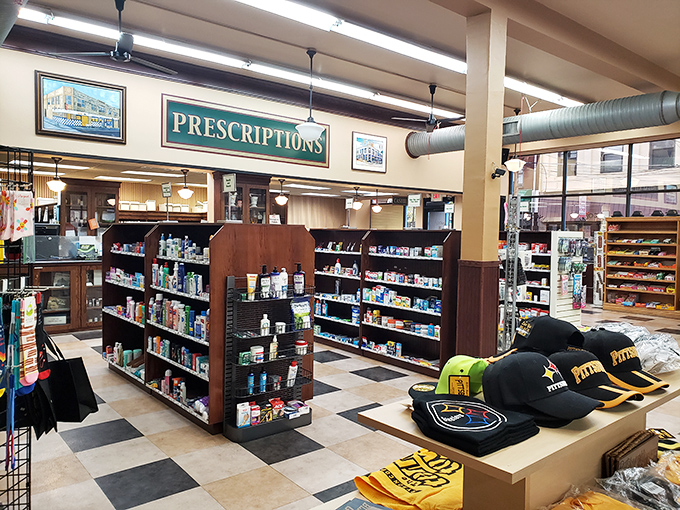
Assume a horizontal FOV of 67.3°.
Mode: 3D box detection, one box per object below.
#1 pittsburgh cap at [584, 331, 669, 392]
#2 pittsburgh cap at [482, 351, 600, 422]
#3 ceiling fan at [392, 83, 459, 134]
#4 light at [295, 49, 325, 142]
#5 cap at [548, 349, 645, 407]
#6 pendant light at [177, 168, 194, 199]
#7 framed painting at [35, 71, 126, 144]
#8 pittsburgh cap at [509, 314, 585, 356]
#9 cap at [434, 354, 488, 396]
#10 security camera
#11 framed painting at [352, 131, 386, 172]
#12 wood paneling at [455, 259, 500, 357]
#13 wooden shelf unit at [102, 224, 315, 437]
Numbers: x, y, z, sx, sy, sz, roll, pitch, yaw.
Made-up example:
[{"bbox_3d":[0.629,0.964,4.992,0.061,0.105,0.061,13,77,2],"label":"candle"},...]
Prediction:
[{"bbox_3d":[0.911,0.337,1.662,0.265,0.150,0.175,3,3,39],"label":"pittsburgh cap"},{"bbox_3d":[0.474,0.294,1.212,0.265,0.130,0.180,3,3,34],"label":"pittsburgh cap"},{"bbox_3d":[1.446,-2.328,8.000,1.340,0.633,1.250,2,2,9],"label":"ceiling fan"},{"bbox_3d":[-0.376,-2.035,6.542,0.385,1.178,0.385,1,2,0],"label":"light"},{"bbox_3d":[0.680,0.332,1.410,0.265,0.130,0.180,3,3,36],"label":"cap"},{"bbox_3d":[-2.486,-1.139,8.250,0.265,0.485,0.265,-1,3,-40],"label":"pendant light"},{"bbox_3d":[-3.312,-1.879,6.603,1.074,0.781,0.050,-1,3,-40],"label":"framed painting"},{"bbox_3d":[0.636,0.256,1.643,0.175,0.125,0.250,-1,3,-40],"label":"pittsburgh cap"},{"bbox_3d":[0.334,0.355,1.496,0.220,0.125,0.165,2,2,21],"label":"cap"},{"bbox_3d":[1.593,-0.825,5.138,0.150,0.100,0.080,2,2,25],"label":"security camera"},{"bbox_3d":[0.597,-1.969,9.901,0.913,0.721,0.035,-1,3,-40],"label":"framed painting"},{"bbox_3d":[1.453,0.666,5.394,0.310,1.220,0.310,-1,3,-40],"label":"wood paneling"},{"bbox_3d":[-1.377,0.484,4.836,0.924,1.518,2.447,-1,3,-41],"label":"wooden shelf unit"}]

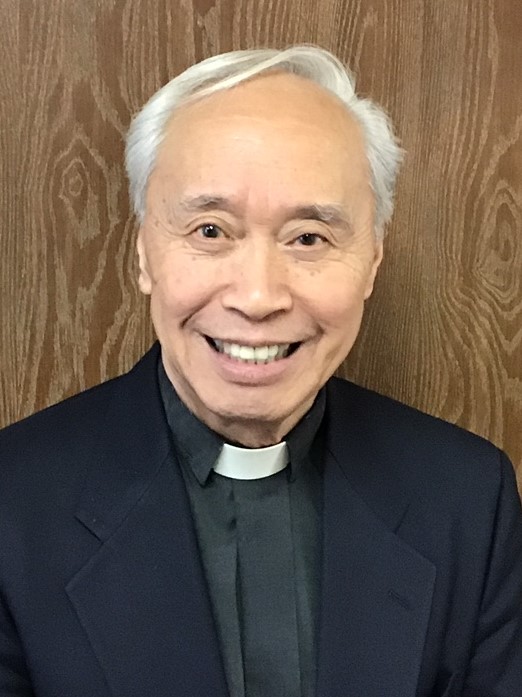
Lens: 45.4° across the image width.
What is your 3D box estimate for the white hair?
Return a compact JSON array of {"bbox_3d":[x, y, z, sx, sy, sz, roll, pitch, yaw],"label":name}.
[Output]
[{"bbox_3d":[0.003,-0.150,0.508,0.208,0.170,0.185,4,11,-5],"label":"white hair"}]

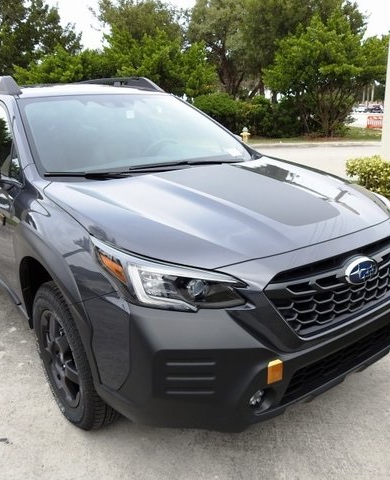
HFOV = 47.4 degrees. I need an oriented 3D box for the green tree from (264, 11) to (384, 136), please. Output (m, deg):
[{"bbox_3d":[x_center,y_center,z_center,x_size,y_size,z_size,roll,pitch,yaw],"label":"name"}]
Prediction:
[{"bbox_3d":[6.212,-7.793,20.962,5.700,5.750,5.200,2,16,14],"label":"green tree"}]

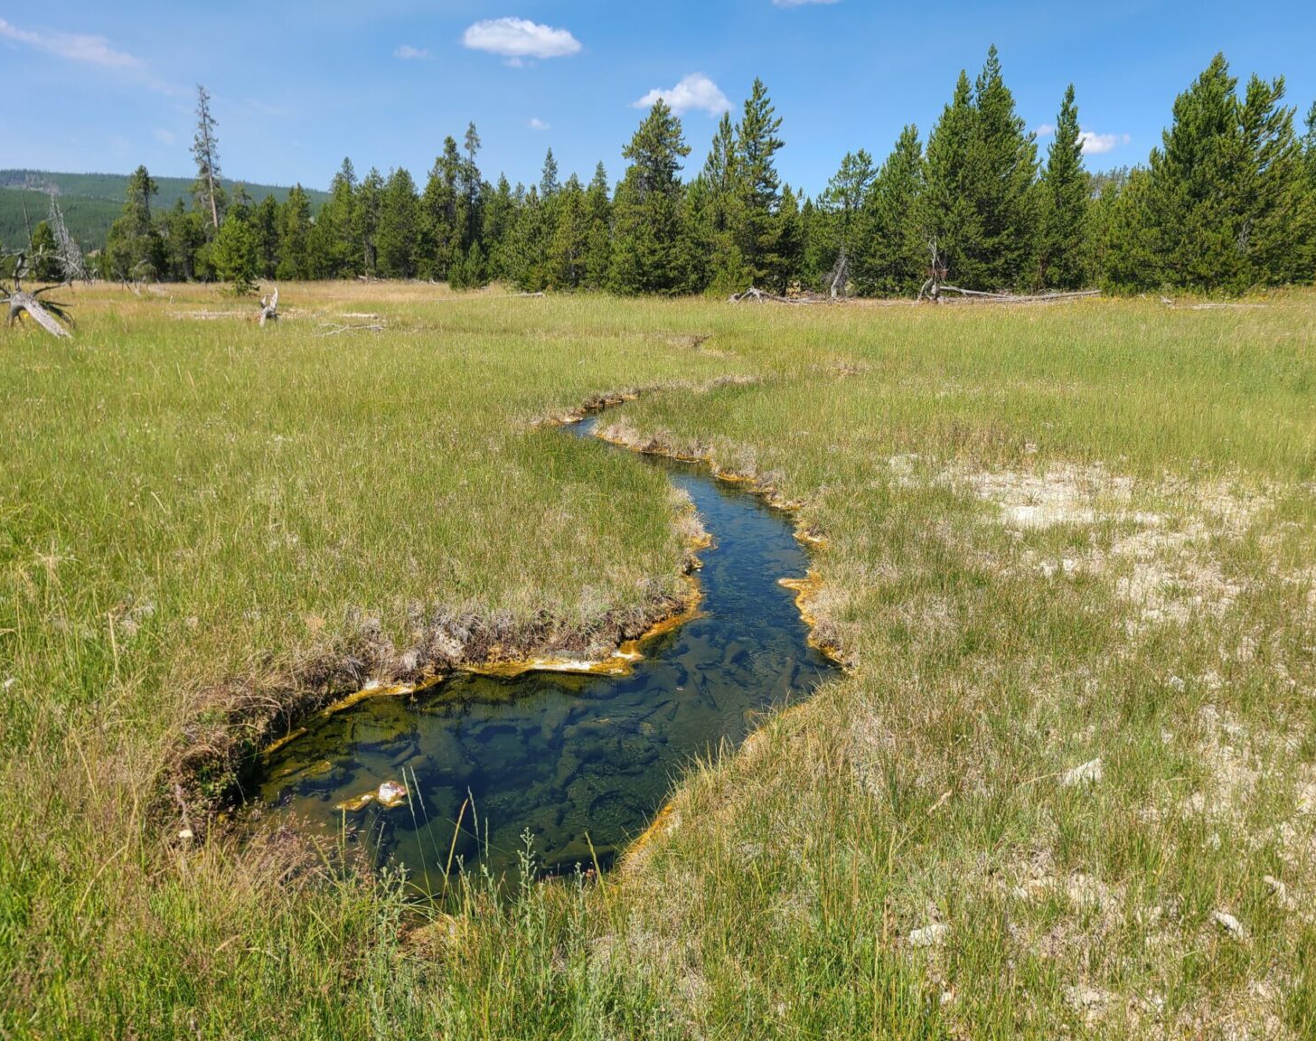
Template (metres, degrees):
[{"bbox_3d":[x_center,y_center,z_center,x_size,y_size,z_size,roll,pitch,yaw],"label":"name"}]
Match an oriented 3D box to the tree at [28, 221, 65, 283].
[{"bbox_3d":[-38.586,-16.953,65.775,2.325,3.776,2.325,-8,16,-29],"label":"tree"}]

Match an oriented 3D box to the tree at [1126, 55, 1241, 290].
[{"bbox_3d":[22.050,-14.490,43.790,4.970,9.400,4.970,0,14,0],"label":"tree"}]

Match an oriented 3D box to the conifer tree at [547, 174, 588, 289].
[{"bbox_3d":[-4.210,-13.400,48.480,1.970,5.150,1.970,0,14,0],"label":"conifer tree"}]

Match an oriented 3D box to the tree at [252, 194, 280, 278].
[{"bbox_3d":[-24.070,-17.420,64.020,1.780,4.950,1.780,0,14,0],"label":"tree"}]

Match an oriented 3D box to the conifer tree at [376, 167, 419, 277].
[{"bbox_3d":[-19.919,-22.777,79.959,3.427,8.162,3.427,-3,14,-13],"label":"conifer tree"}]

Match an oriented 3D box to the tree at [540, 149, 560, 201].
[{"bbox_3d":[-6.590,-18.600,63.720,2.180,7.770,2.180,0,14,0],"label":"tree"}]

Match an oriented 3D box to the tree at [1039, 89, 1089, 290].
[{"bbox_3d":[17.895,-14.539,45.938,2.362,8.758,2.362,5,15,20],"label":"tree"}]

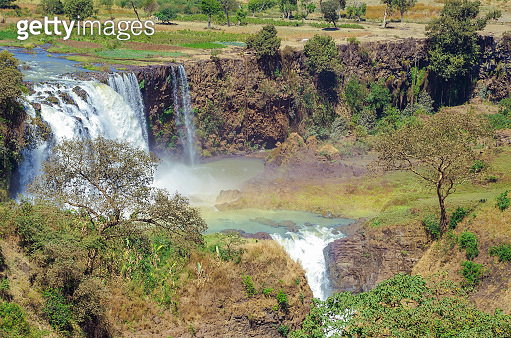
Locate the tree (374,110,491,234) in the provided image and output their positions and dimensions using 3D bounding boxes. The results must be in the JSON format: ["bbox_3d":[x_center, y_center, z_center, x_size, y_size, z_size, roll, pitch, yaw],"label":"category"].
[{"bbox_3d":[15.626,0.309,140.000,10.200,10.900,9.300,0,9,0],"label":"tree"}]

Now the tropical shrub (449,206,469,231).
[{"bbox_3d":[17.666,4.308,138.000,1.700,2.000,1.700,0,9,0],"label":"tropical shrub"}]

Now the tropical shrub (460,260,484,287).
[{"bbox_3d":[17.515,8.516,128.000,1.950,2.150,1.850,0,9,0],"label":"tropical shrub"}]

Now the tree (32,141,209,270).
[{"bbox_3d":[-10.878,2.877,125.000,14.000,10.900,11.500,0,9,0],"label":"tree"}]

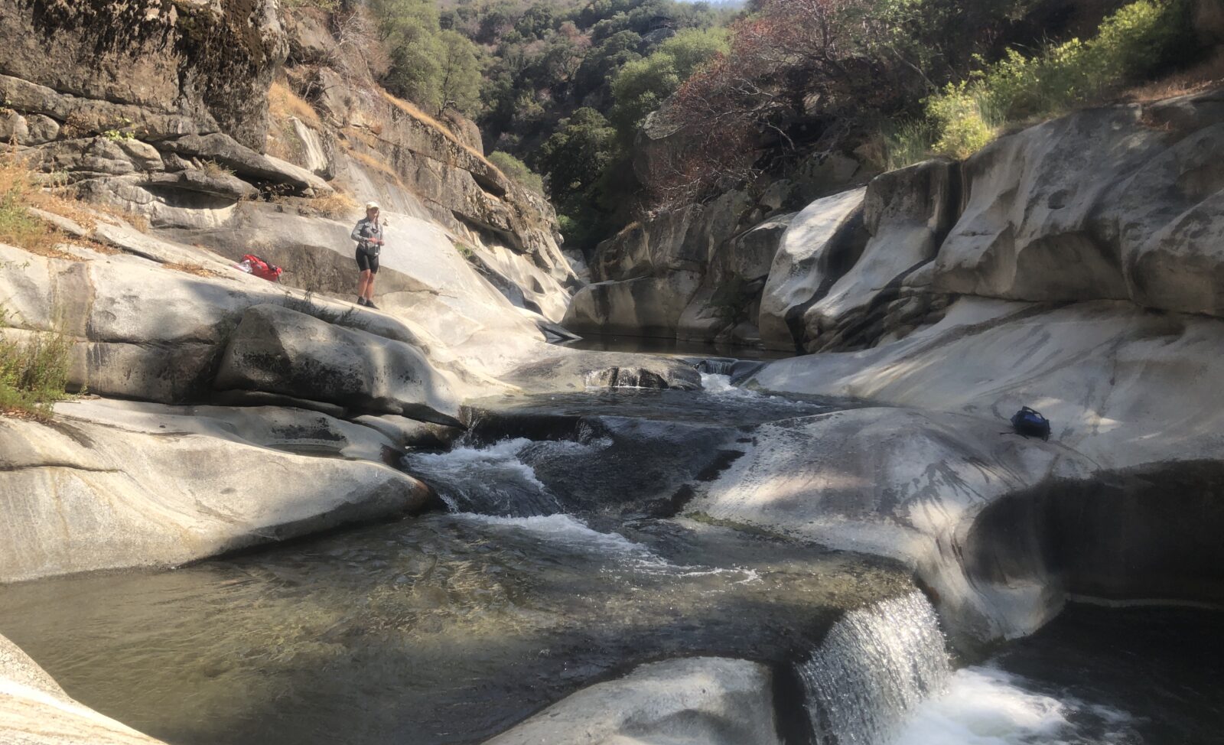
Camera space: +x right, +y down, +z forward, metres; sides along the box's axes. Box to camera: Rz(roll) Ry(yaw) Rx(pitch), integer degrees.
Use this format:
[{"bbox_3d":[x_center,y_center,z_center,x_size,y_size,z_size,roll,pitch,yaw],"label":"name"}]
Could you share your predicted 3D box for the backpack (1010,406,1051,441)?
[{"bbox_3d":[5.034,0.621,11.900,0.470,0.250,0.290,21,21,21],"label":"backpack"}]

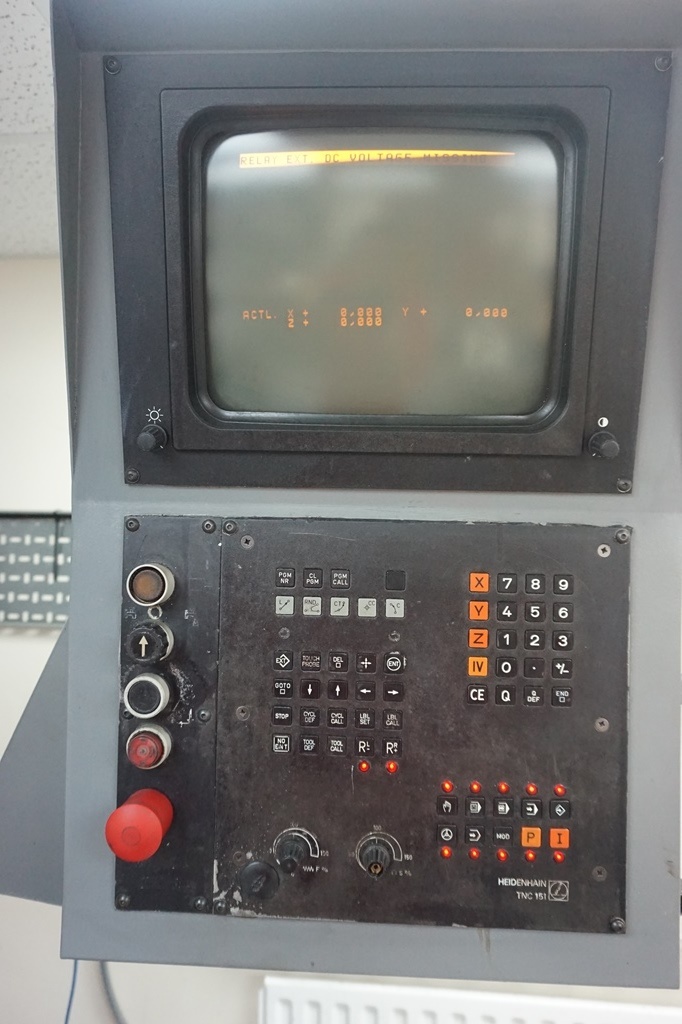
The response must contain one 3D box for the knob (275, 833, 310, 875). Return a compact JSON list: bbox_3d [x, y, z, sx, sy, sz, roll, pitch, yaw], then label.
[{"bbox_3d":[-0.036,0.247,0.548,0.024,0.024,0.025,1,-2,2],"label":"knob"}]

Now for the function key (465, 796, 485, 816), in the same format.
[{"bbox_3d":[0.094,0.205,0.535,0.013,0.013,0.005,1,-1,2],"label":"function key"}]

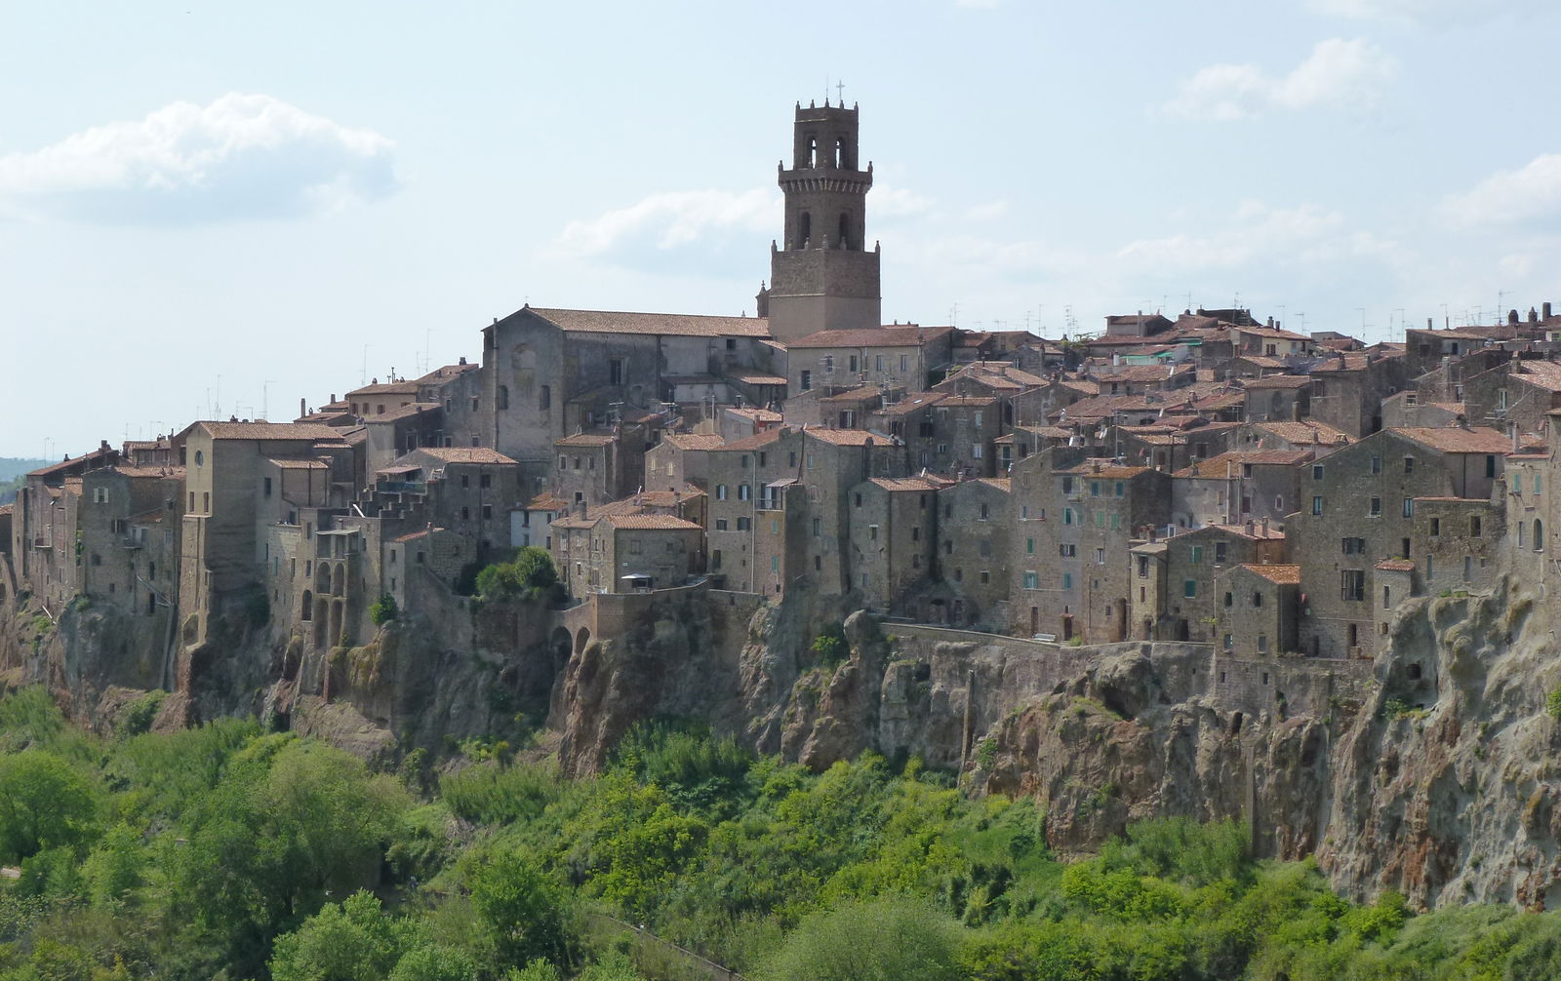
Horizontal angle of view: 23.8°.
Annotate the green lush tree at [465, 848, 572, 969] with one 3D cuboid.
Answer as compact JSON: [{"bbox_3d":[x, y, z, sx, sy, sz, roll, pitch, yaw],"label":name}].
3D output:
[{"bbox_3d":[-22.120,35.350,312.000,8.700,9.900,8.400,0,0,0],"label":"green lush tree"}]

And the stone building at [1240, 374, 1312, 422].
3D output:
[{"bbox_3d":[53.050,-9.700,394.670,6.440,5.470,4.900,0,0,28],"label":"stone building"}]

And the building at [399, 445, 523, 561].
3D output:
[{"bbox_3d":[-33.500,1.400,386.380,9.940,11.850,8.100,0,0,-45],"label":"building"}]

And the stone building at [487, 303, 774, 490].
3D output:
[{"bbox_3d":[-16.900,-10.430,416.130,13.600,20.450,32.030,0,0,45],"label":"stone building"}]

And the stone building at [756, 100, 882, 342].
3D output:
[{"bbox_3d":[5.180,-30.160,424.370,8.860,29.110,9.160,0,0,45],"label":"stone building"}]

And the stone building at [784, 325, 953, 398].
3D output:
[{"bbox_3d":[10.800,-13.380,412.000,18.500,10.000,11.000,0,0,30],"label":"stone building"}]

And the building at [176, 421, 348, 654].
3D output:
[{"bbox_3d":[-51.300,4.710,366.000,14.000,22.300,9.000,0,0,-23],"label":"building"}]

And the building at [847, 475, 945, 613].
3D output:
[{"bbox_3d":[11.570,5.320,370.790,5.780,13.700,7.770,0,0,45],"label":"building"}]

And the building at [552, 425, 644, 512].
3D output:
[{"bbox_3d":[-19.170,-2.190,389.860,8.040,8.870,5.720,0,0,45],"label":"building"}]

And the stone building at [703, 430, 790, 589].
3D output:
[{"bbox_3d":[-3.030,1.960,360.000,5.600,15.300,8.200,0,0,25],"label":"stone building"}]

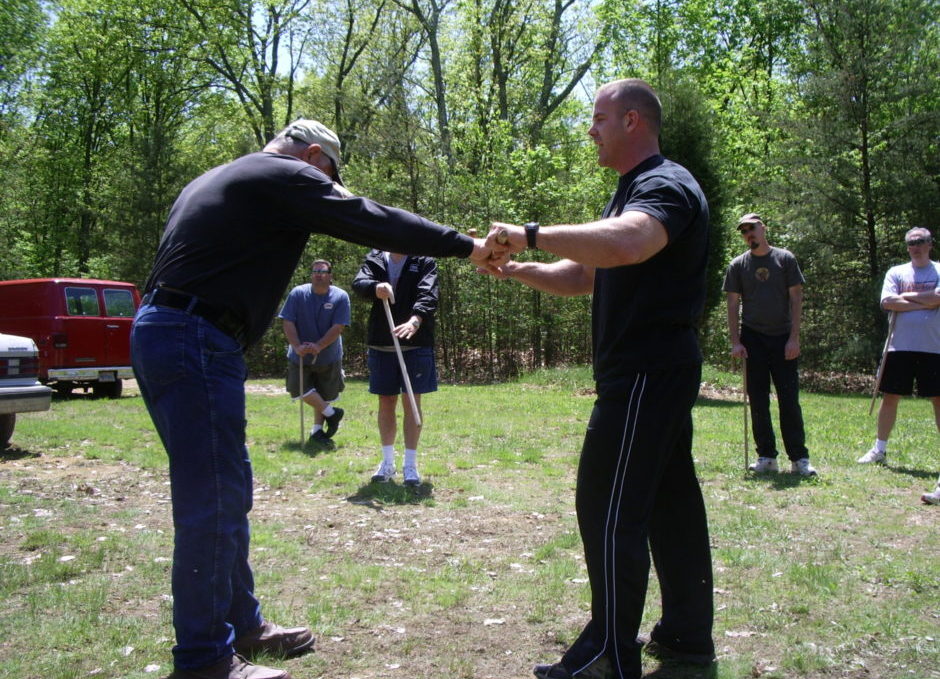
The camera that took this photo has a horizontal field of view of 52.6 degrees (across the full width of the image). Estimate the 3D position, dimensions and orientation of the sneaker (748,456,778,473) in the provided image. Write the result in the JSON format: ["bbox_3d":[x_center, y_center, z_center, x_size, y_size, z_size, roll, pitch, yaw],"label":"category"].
[{"bbox_3d":[2.048,0.871,6.620,0.290,0.115,0.110,-1,1,-38],"label":"sneaker"}]

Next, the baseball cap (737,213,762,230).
[{"bbox_3d":[1.889,-0.791,6.400,0.170,0.130,0.250,1,8,44],"label":"baseball cap"}]

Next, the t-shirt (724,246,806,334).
[{"bbox_3d":[1.992,-0.333,6.450,0.540,0.610,0.270,1,2,25],"label":"t-shirt"}]

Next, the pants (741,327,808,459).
[{"bbox_3d":[2.121,0.373,6.627,0.450,0.970,0.290,0,1,25],"label":"pants"}]

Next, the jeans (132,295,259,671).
[{"bbox_3d":[-0.780,0.395,2.710,0.340,0.990,0.430,0,1,-2],"label":"jeans"}]

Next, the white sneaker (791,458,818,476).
[{"bbox_3d":[2.312,0.878,6.570,0.110,0.115,0.290,0,1,-5],"label":"white sneaker"}]

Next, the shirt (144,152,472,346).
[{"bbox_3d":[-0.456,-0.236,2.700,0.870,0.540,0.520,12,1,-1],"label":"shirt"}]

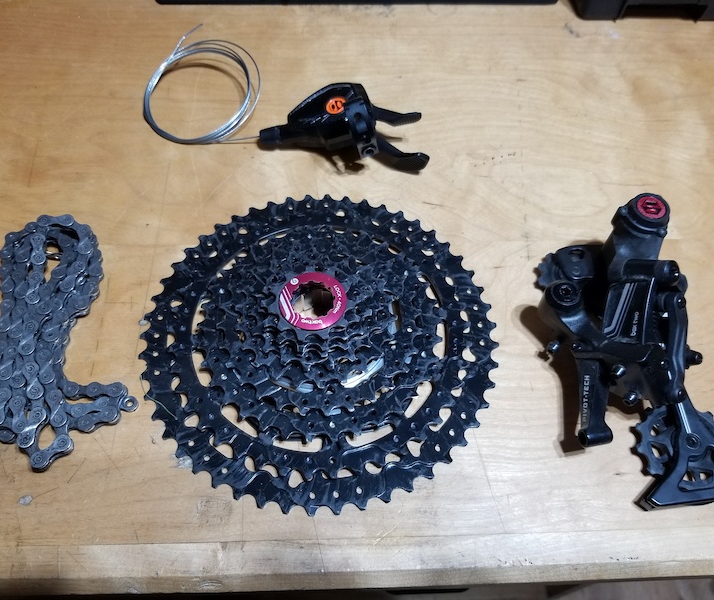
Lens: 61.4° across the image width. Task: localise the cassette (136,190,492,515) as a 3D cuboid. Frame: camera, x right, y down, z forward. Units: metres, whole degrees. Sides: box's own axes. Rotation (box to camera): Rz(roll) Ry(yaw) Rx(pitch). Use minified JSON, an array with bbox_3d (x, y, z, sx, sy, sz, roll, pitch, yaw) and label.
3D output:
[{"bbox_3d":[-0.021,0.009,0.334,0.206,0.037,0.206,1,59,-1],"label":"cassette"}]

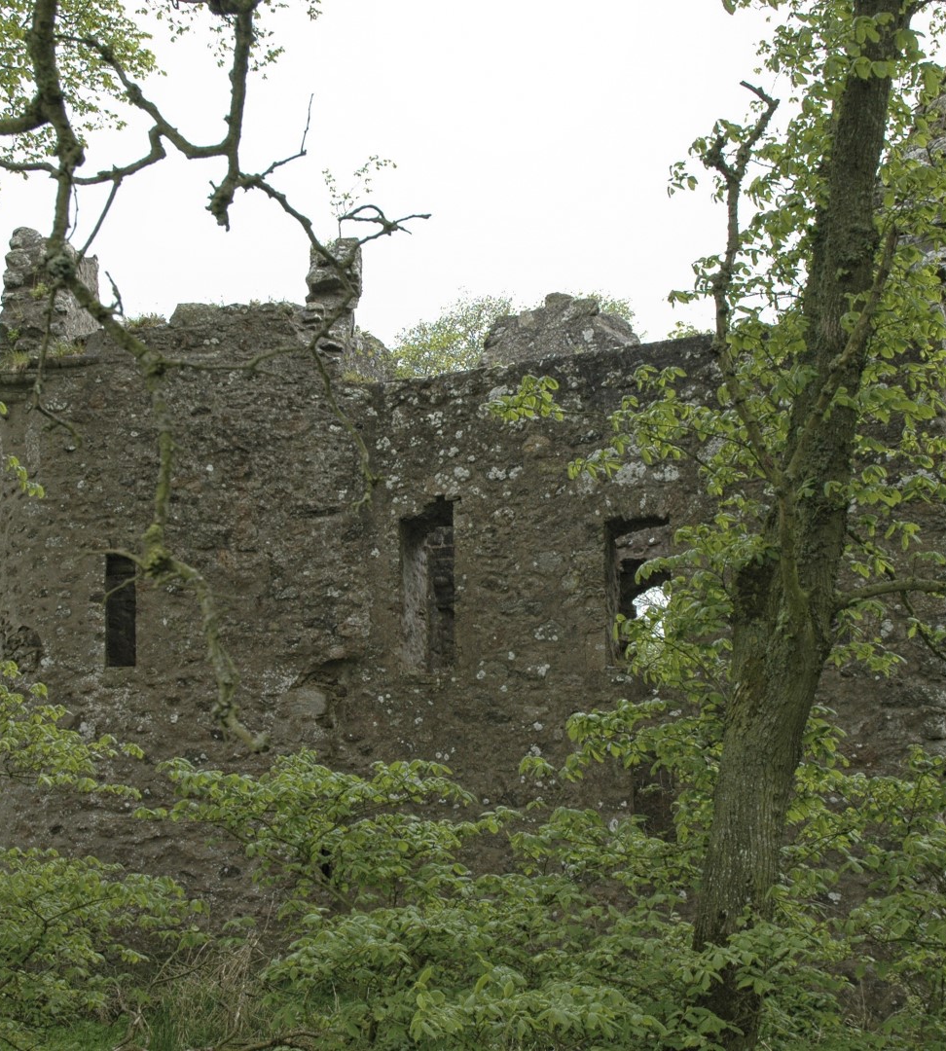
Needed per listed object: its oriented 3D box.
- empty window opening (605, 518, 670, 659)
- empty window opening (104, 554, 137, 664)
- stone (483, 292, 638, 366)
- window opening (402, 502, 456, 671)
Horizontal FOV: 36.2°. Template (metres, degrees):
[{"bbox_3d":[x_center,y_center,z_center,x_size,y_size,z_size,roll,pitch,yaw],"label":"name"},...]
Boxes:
[{"bbox_3d":[1.682,0.623,13.808,0.685,1.378,0.500,-2,-5,29],"label":"empty window opening"},{"bbox_3d":[-3.895,0.958,16.623,0.462,1.329,0.450,-2,-5,25],"label":"empty window opening"},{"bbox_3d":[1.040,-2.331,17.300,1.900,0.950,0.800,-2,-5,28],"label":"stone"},{"bbox_3d":[-0.333,0.627,14.928,0.628,1.756,0.500,-2,-5,29],"label":"window opening"}]

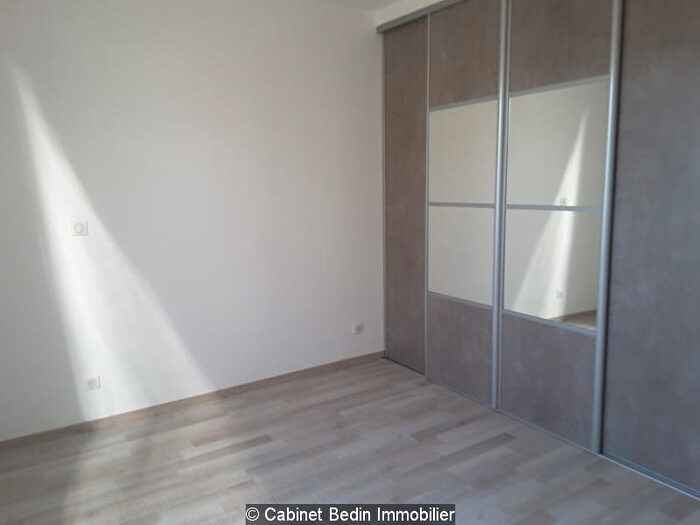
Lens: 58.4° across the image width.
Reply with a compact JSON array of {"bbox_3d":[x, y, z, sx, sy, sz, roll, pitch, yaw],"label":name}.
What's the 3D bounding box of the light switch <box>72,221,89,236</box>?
[{"bbox_3d":[-1.424,-0.178,3.310,0.082,0.082,0.014,-6,10,-32],"label":"light switch"}]

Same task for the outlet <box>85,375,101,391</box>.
[{"bbox_3d":[-1.406,0.655,3.420,0.082,0.082,0.014,-6,10,-32],"label":"outlet"}]

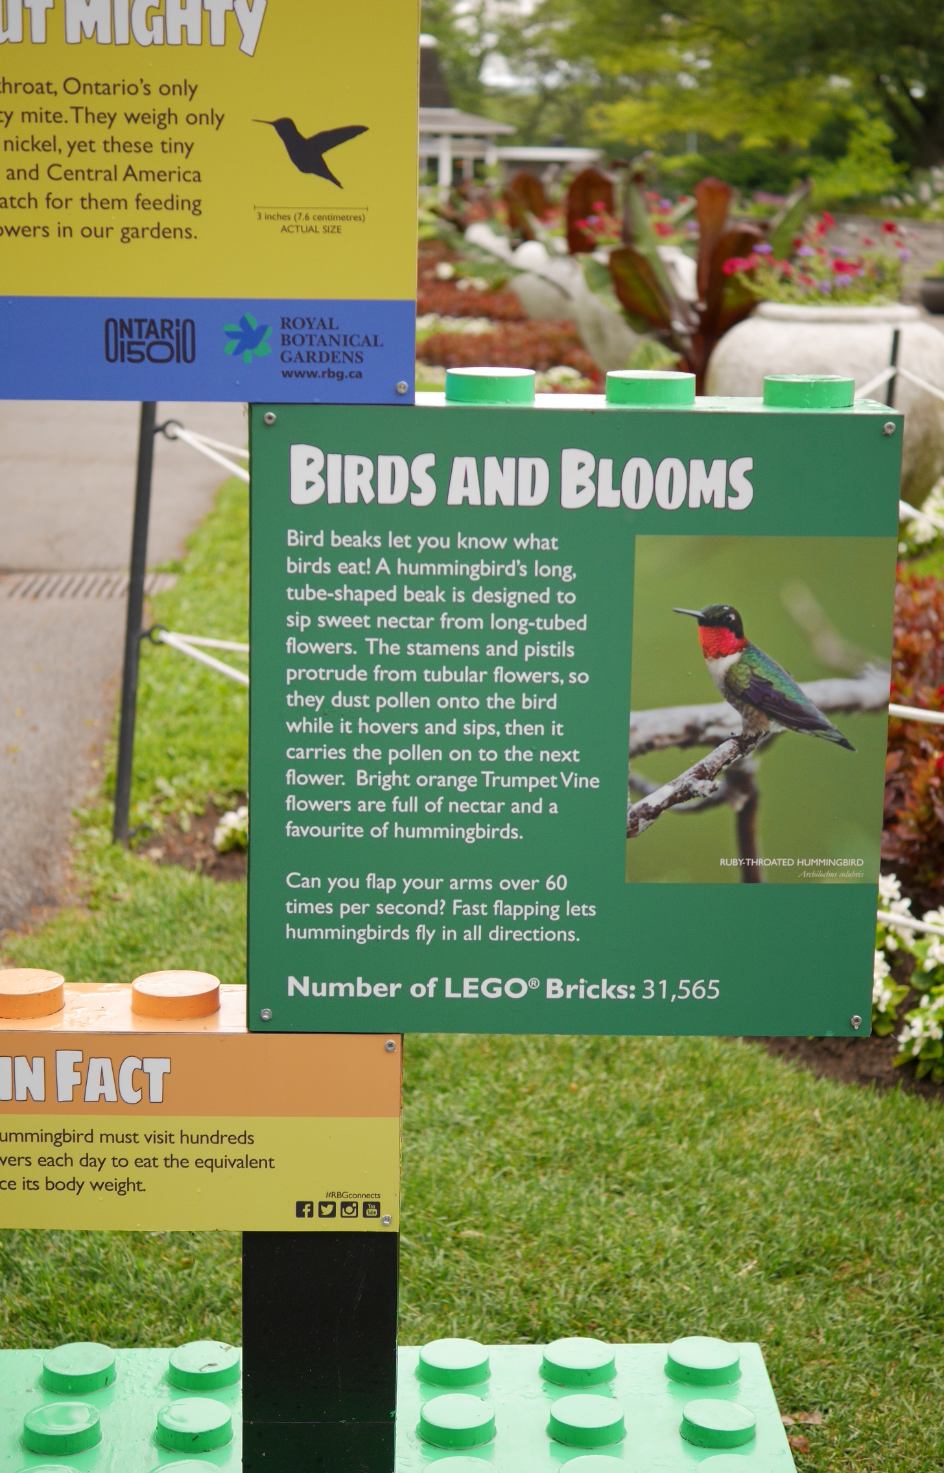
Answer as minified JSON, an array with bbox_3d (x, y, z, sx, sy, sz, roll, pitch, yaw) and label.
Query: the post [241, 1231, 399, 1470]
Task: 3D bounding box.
[{"bbox_3d":[-0.115,0.474,1.961,0.115,0.251,0.115,1,12,-2],"label":"post"}]

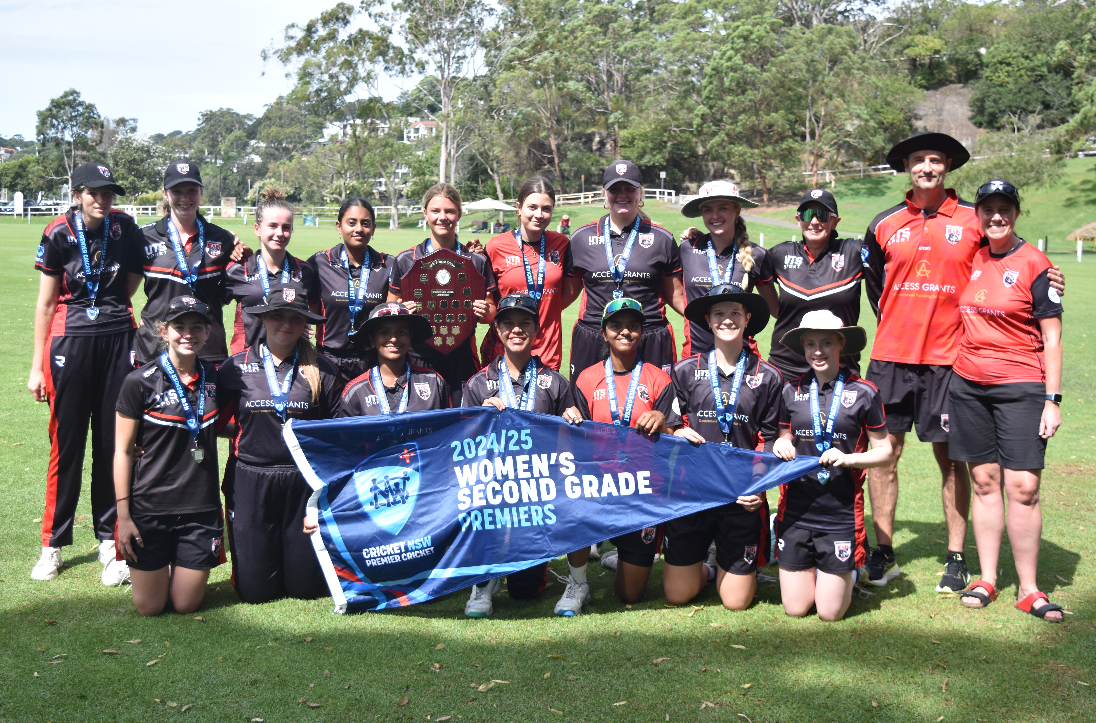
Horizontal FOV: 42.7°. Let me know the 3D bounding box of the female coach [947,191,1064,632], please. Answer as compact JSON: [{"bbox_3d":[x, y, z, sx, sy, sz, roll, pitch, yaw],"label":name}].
[{"bbox_3d":[1.821,0.130,5.573,0.460,1.692,0.330,3,7,22],"label":"female coach"}]

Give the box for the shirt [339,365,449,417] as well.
[{"bbox_3d":[-0.621,0.330,5.625,0.430,0.615,0.280,0,7,-5],"label":"shirt"}]

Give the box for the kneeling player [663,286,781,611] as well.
[{"bbox_3d":[0.707,0.328,5.705,0.440,1.230,0.580,1,7,9],"label":"kneeling player"}]

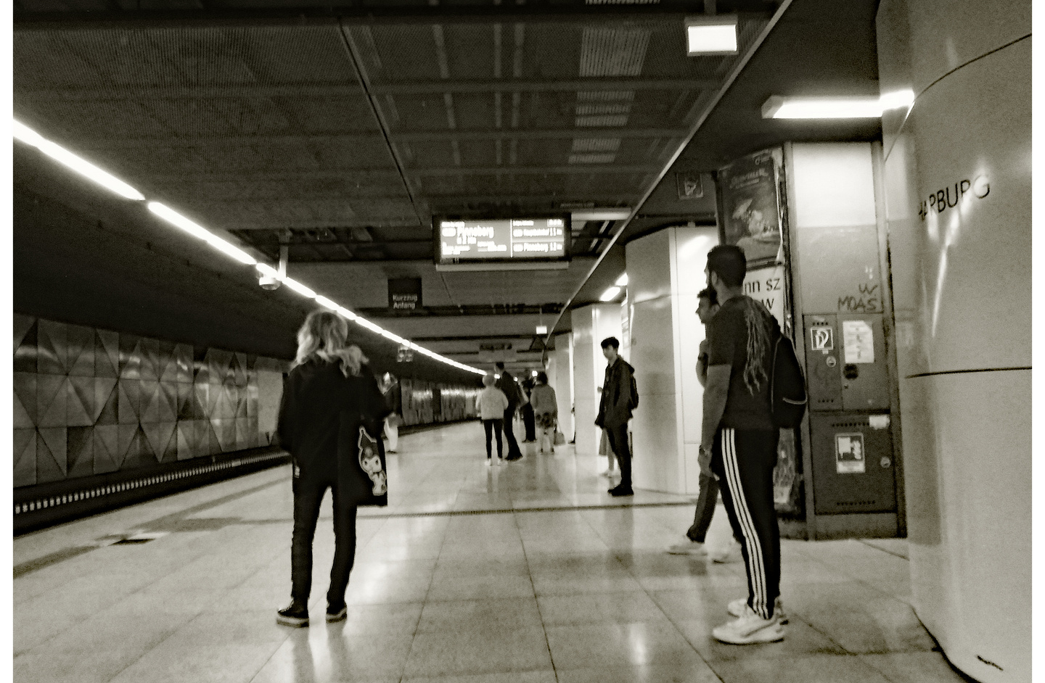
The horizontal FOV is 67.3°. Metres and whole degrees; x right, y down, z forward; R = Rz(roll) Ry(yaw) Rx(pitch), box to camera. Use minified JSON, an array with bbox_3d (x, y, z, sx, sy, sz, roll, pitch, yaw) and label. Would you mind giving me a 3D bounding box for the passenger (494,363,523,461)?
[{"bbox_3d":[-0.274,1.320,15.057,0.500,1.827,0.500,-4,-5,21],"label":"passenger"}]

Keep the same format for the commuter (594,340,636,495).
[{"bbox_3d":[1.069,0.833,8.979,0.400,1.773,0.480,-1,-5,-18],"label":"commuter"}]

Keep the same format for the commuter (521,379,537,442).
[{"bbox_3d":[0.188,1.796,21.246,0.480,1.802,0.360,-3,-5,11],"label":"commuter"}]

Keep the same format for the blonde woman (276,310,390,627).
[{"bbox_3d":[-0.981,0.618,4.058,0.550,1.578,0.360,-1,-5,-16],"label":"blonde woman"}]

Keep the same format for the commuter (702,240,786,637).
[{"bbox_3d":[1.020,0.426,3.638,0.340,1.764,0.470,-5,-5,32],"label":"commuter"}]

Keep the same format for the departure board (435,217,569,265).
[{"bbox_3d":[-0.199,-0.959,7.696,1.307,0.453,0.250,-2,-4,-3],"label":"departure board"}]

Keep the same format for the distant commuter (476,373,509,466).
[{"bbox_3d":[-0.514,1.370,13.919,0.540,1.569,0.360,-2,-4,-5],"label":"distant commuter"}]

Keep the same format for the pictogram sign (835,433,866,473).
[{"bbox_3d":[2.351,0.801,5.623,0.200,0.281,0.010,-1,-4,0],"label":"pictogram sign"}]

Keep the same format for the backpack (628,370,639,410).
[{"bbox_3d":[1.254,0.564,9.029,0.170,0.460,0.290,-1,-5,-18],"label":"backpack"}]

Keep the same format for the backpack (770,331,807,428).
[{"bbox_3d":[1.228,0.180,3.638,0.170,0.442,0.280,-4,-5,30],"label":"backpack"}]

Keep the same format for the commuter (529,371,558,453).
[{"bbox_3d":[0.455,1.496,16.826,0.540,1.700,0.360,-2,-4,-3],"label":"commuter"}]

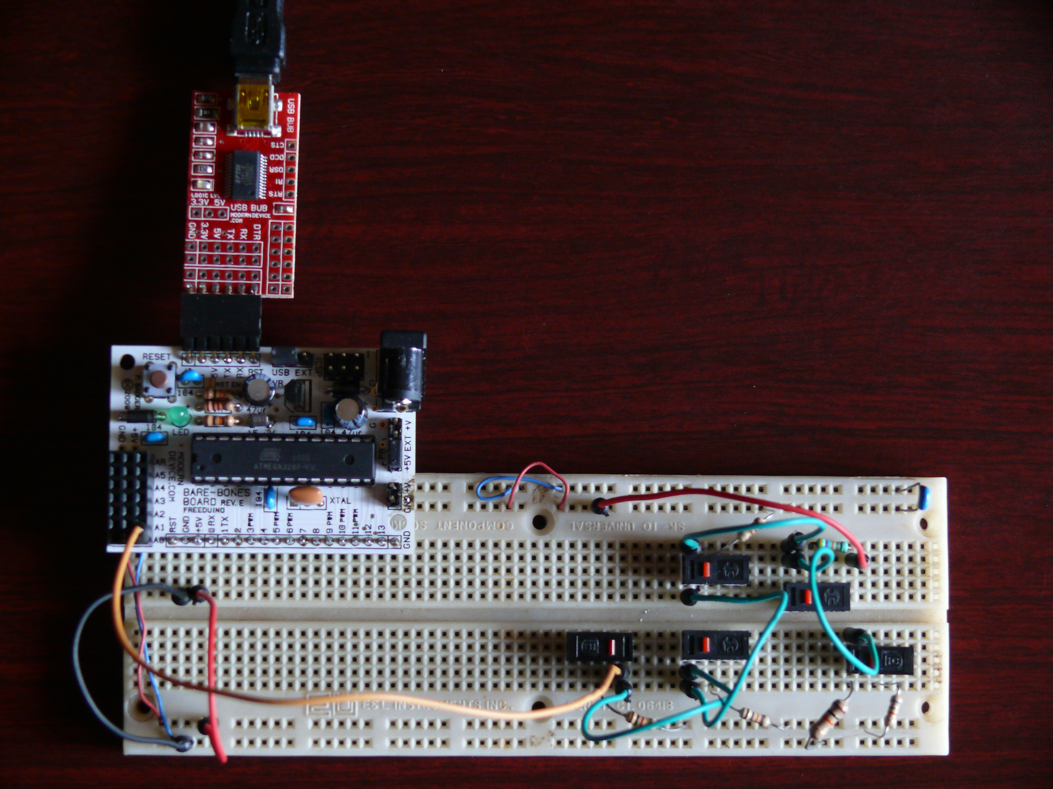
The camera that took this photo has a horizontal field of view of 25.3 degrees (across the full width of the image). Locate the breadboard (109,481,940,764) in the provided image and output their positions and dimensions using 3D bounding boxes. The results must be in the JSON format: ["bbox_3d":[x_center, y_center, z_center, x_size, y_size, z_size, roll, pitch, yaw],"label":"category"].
[{"bbox_3d":[0.003,0.044,0.472,0.164,0.009,0.056,0,86,-3],"label":"breadboard"}]

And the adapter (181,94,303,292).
[{"bbox_3d":[-0.056,-0.040,0.465,0.022,0.006,0.042,1,77,-3],"label":"adapter"}]

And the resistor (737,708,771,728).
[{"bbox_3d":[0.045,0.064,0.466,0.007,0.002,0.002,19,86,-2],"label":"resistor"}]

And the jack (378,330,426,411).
[{"bbox_3d":[-0.024,-0.004,0.457,0.009,0.011,0.015,1,83,-4],"label":"jack"}]

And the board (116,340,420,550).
[{"bbox_3d":[-0.051,0.010,0.455,0.060,0.013,0.041,1,83,-4],"label":"board"}]

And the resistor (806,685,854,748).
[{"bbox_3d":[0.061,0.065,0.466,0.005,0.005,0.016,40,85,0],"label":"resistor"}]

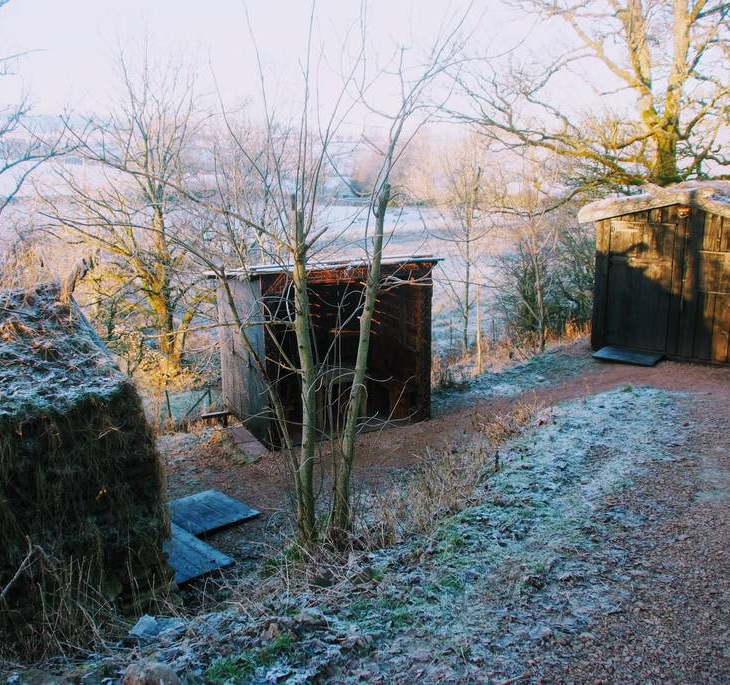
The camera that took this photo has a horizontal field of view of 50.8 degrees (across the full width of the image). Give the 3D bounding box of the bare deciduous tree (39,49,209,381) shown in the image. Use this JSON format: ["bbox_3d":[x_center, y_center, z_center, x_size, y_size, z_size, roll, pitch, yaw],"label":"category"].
[{"bbox_3d":[-4.456,-2.234,14.344,3.161,6.063,3.161,-1,13,0],"label":"bare deciduous tree"}]

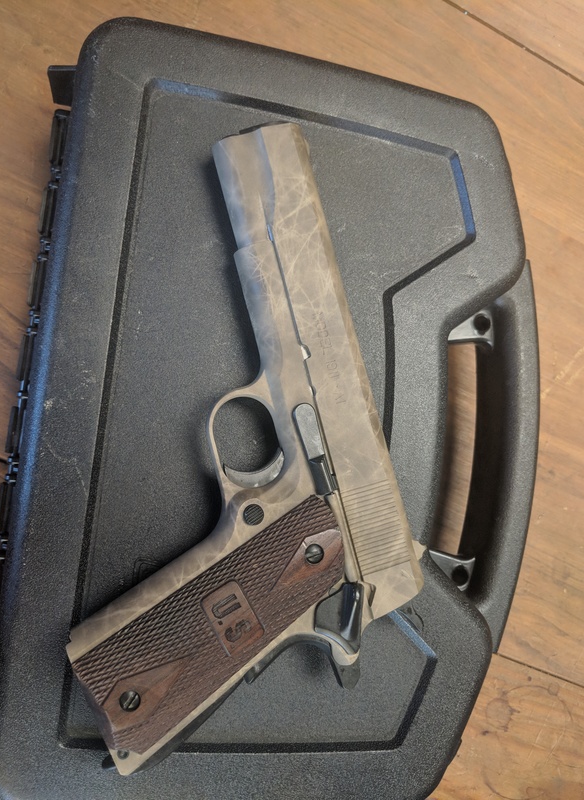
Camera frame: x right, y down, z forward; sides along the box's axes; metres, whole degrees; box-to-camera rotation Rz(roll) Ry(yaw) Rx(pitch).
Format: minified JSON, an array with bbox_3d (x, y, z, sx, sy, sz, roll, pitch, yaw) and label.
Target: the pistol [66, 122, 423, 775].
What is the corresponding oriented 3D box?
[{"bbox_3d":[-0.028,0.011,0.236,0.140,0.034,0.218,-15,88,-11],"label":"pistol"}]

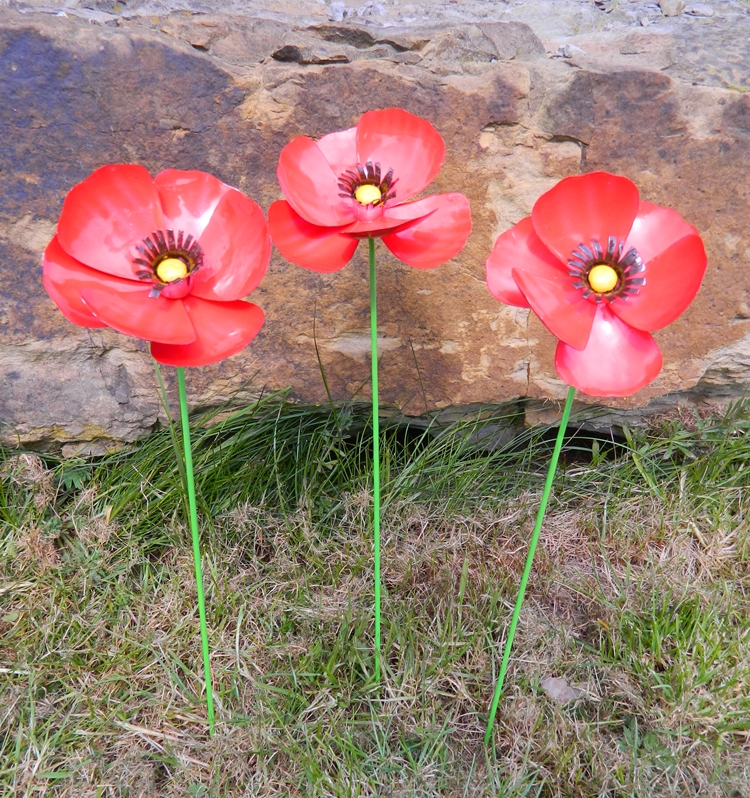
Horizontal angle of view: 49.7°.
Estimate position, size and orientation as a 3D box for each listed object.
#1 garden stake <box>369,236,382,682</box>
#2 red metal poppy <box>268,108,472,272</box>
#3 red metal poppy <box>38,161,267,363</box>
[{"bbox_3d":[0.001,0.106,0.953,0.006,0.600,0.006,-1,25,0],"label":"garden stake"},{"bbox_3d":[-0.006,-0.216,0.840,0.204,0.090,0.188,5,60,8],"label":"red metal poppy"},{"bbox_3d":[-0.199,-0.123,0.745,0.205,0.085,0.190,-9,69,-14],"label":"red metal poppy"}]

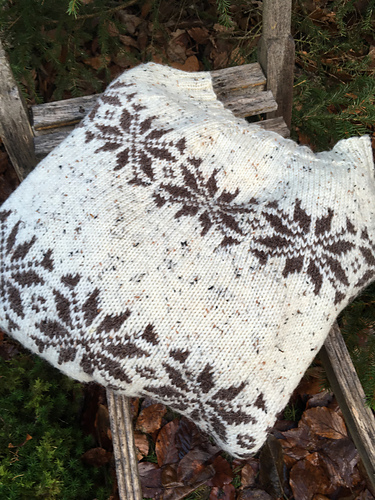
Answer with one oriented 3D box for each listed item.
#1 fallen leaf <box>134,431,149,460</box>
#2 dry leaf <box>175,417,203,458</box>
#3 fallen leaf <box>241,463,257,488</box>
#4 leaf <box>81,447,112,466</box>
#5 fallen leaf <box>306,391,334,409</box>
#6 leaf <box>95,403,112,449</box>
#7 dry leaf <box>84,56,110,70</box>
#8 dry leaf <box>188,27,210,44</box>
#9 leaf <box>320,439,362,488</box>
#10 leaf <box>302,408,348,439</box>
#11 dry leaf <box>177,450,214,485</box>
[{"bbox_3d":[-0.085,0.343,0.732,0.035,0.018,0.045,3,61,2],"label":"fallen leaf"},{"bbox_3d":[0.004,0.332,0.739,0.043,0.018,0.068,1,61,1],"label":"dry leaf"},{"bbox_3d":[0.119,0.445,0.819,0.025,0.015,0.046,14,66,6],"label":"fallen leaf"},{"bbox_3d":[-0.154,0.348,0.707,0.047,0.018,0.028,21,63,11],"label":"leaf"},{"bbox_3d":[0.277,0.316,0.878,0.063,0.018,0.034,-19,67,-8],"label":"fallen leaf"},{"bbox_3d":[-0.170,0.363,0.857,0.035,0.020,0.092,-15,66,-7],"label":"leaf"},{"bbox_3d":[-0.256,-0.554,1.223,0.061,0.018,0.067,40,68,19],"label":"dry leaf"},{"bbox_3d":[0.040,-0.664,1.295,0.058,0.018,0.081,-18,63,-10],"label":"dry leaf"},{"bbox_3d":[0.269,0.356,0.725,0.058,0.022,0.082,-28,65,-15],"label":"leaf"},{"bbox_3d":[0.282,0.355,0.860,0.101,0.018,0.056,19,67,8],"label":"leaf"},{"bbox_3d":[0.010,0.366,0.720,0.070,0.018,0.035,-39,68,-19],"label":"dry leaf"}]

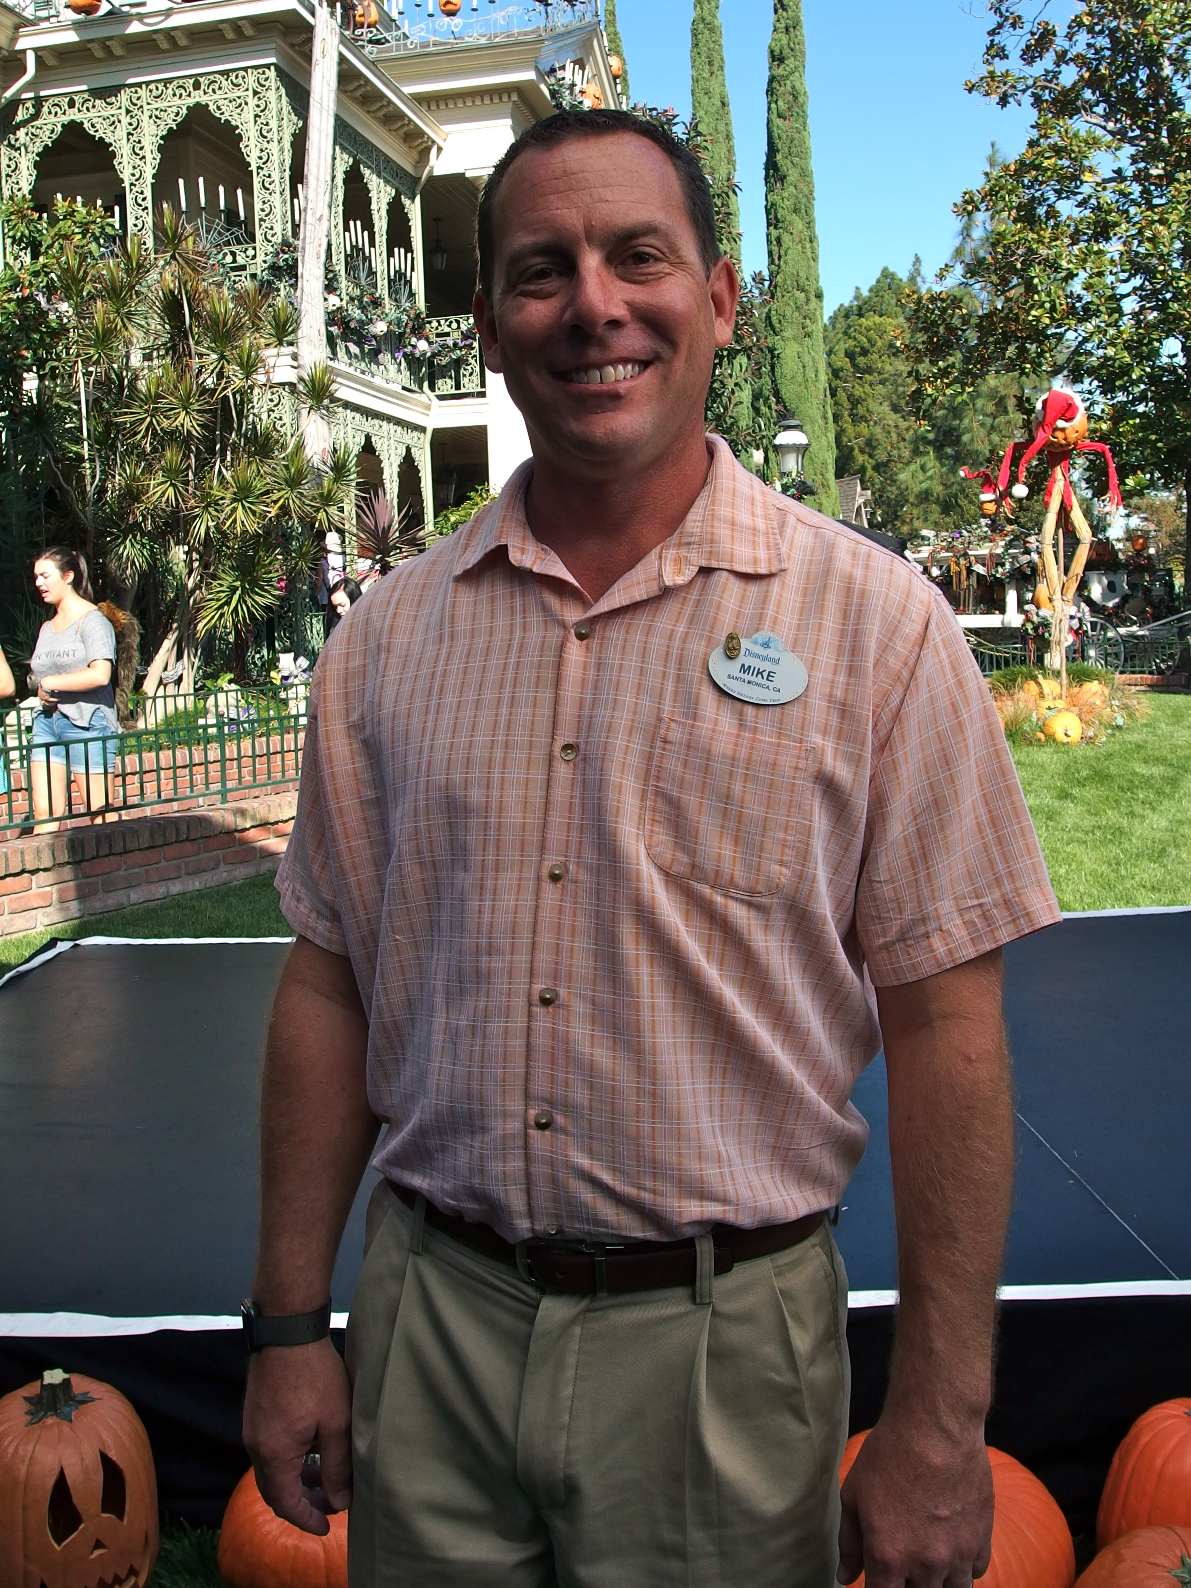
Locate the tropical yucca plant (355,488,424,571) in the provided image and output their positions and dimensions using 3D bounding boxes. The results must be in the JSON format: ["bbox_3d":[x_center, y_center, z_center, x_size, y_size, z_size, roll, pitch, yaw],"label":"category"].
[{"bbox_3d":[-1.941,-2.428,12.000,0.720,0.900,0.700,-2,8,-6],"label":"tropical yucca plant"}]

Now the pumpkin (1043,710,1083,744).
[{"bbox_3d":[4.042,-0.579,11.100,0.310,0.340,0.320,-1,17,-24],"label":"pumpkin"}]

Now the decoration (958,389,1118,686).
[{"bbox_3d":[4.166,-2.373,11.900,1.400,2.800,0.650,1,8,10],"label":"decoration"}]

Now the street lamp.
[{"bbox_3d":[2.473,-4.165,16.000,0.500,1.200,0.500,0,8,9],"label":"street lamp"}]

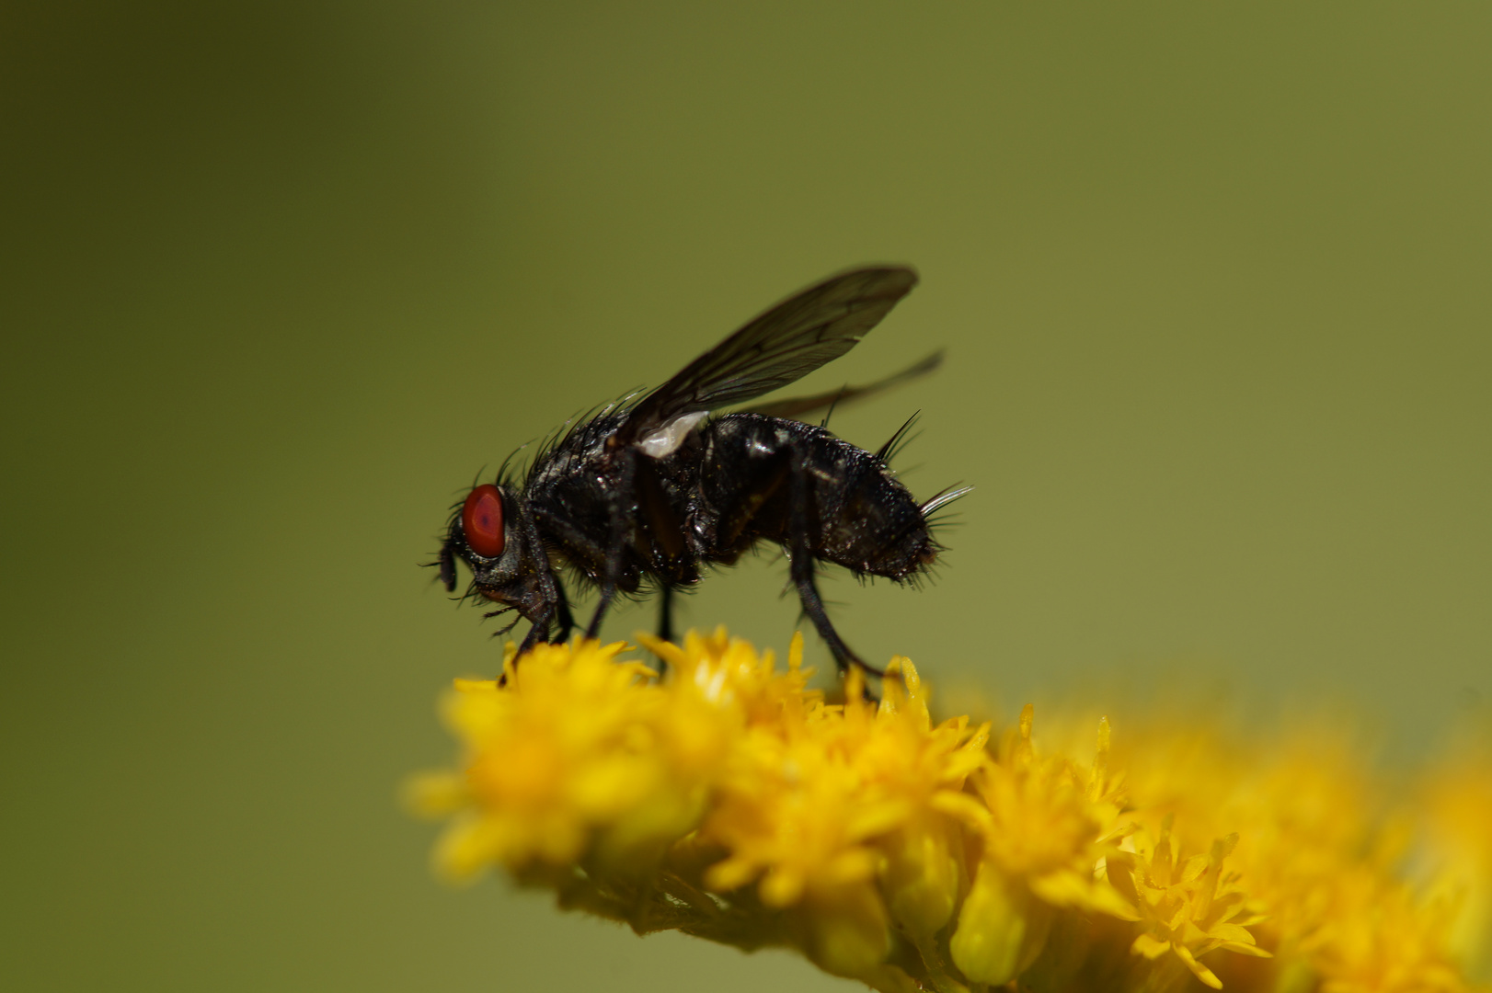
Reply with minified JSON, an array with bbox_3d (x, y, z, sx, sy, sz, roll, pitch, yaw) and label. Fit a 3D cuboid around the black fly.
[{"bbox_3d":[-0.001,0.000,0.130,0.011,0.009,0.007,0,5,0],"label":"black fly"}]

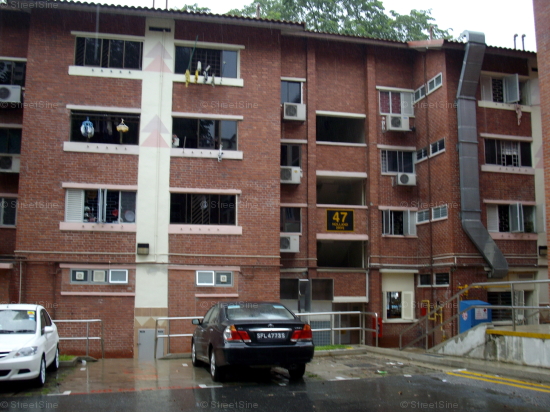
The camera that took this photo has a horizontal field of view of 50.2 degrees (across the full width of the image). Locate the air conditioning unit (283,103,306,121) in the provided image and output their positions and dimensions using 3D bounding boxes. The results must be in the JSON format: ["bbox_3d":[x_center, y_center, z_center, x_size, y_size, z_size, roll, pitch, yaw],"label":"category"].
[{"bbox_3d":[0.780,-3.745,23.630,0.860,0.630,0.310,2,-9,-11],"label":"air conditioning unit"}]

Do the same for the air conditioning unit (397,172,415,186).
[{"bbox_3d":[5.404,-1.051,24.241,0.770,0.490,0.270,2,-9,-13],"label":"air conditioning unit"}]

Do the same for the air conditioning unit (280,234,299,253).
[{"bbox_3d":[0.507,1.489,22.810,0.850,0.640,0.310,2,-9,-11],"label":"air conditioning unit"}]

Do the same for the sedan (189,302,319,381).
[{"bbox_3d":[-0.625,2.764,12.437,1.795,1.480,4.815,2,-9,-14],"label":"sedan"}]

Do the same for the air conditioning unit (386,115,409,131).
[{"bbox_3d":[5.160,-3.408,24.558,0.830,0.580,0.310,2,-9,-13],"label":"air conditioning unit"}]

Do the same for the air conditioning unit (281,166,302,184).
[{"bbox_3d":[0.558,-1.174,23.209,0.850,0.640,0.310,2,-9,-11],"label":"air conditioning unit"}]

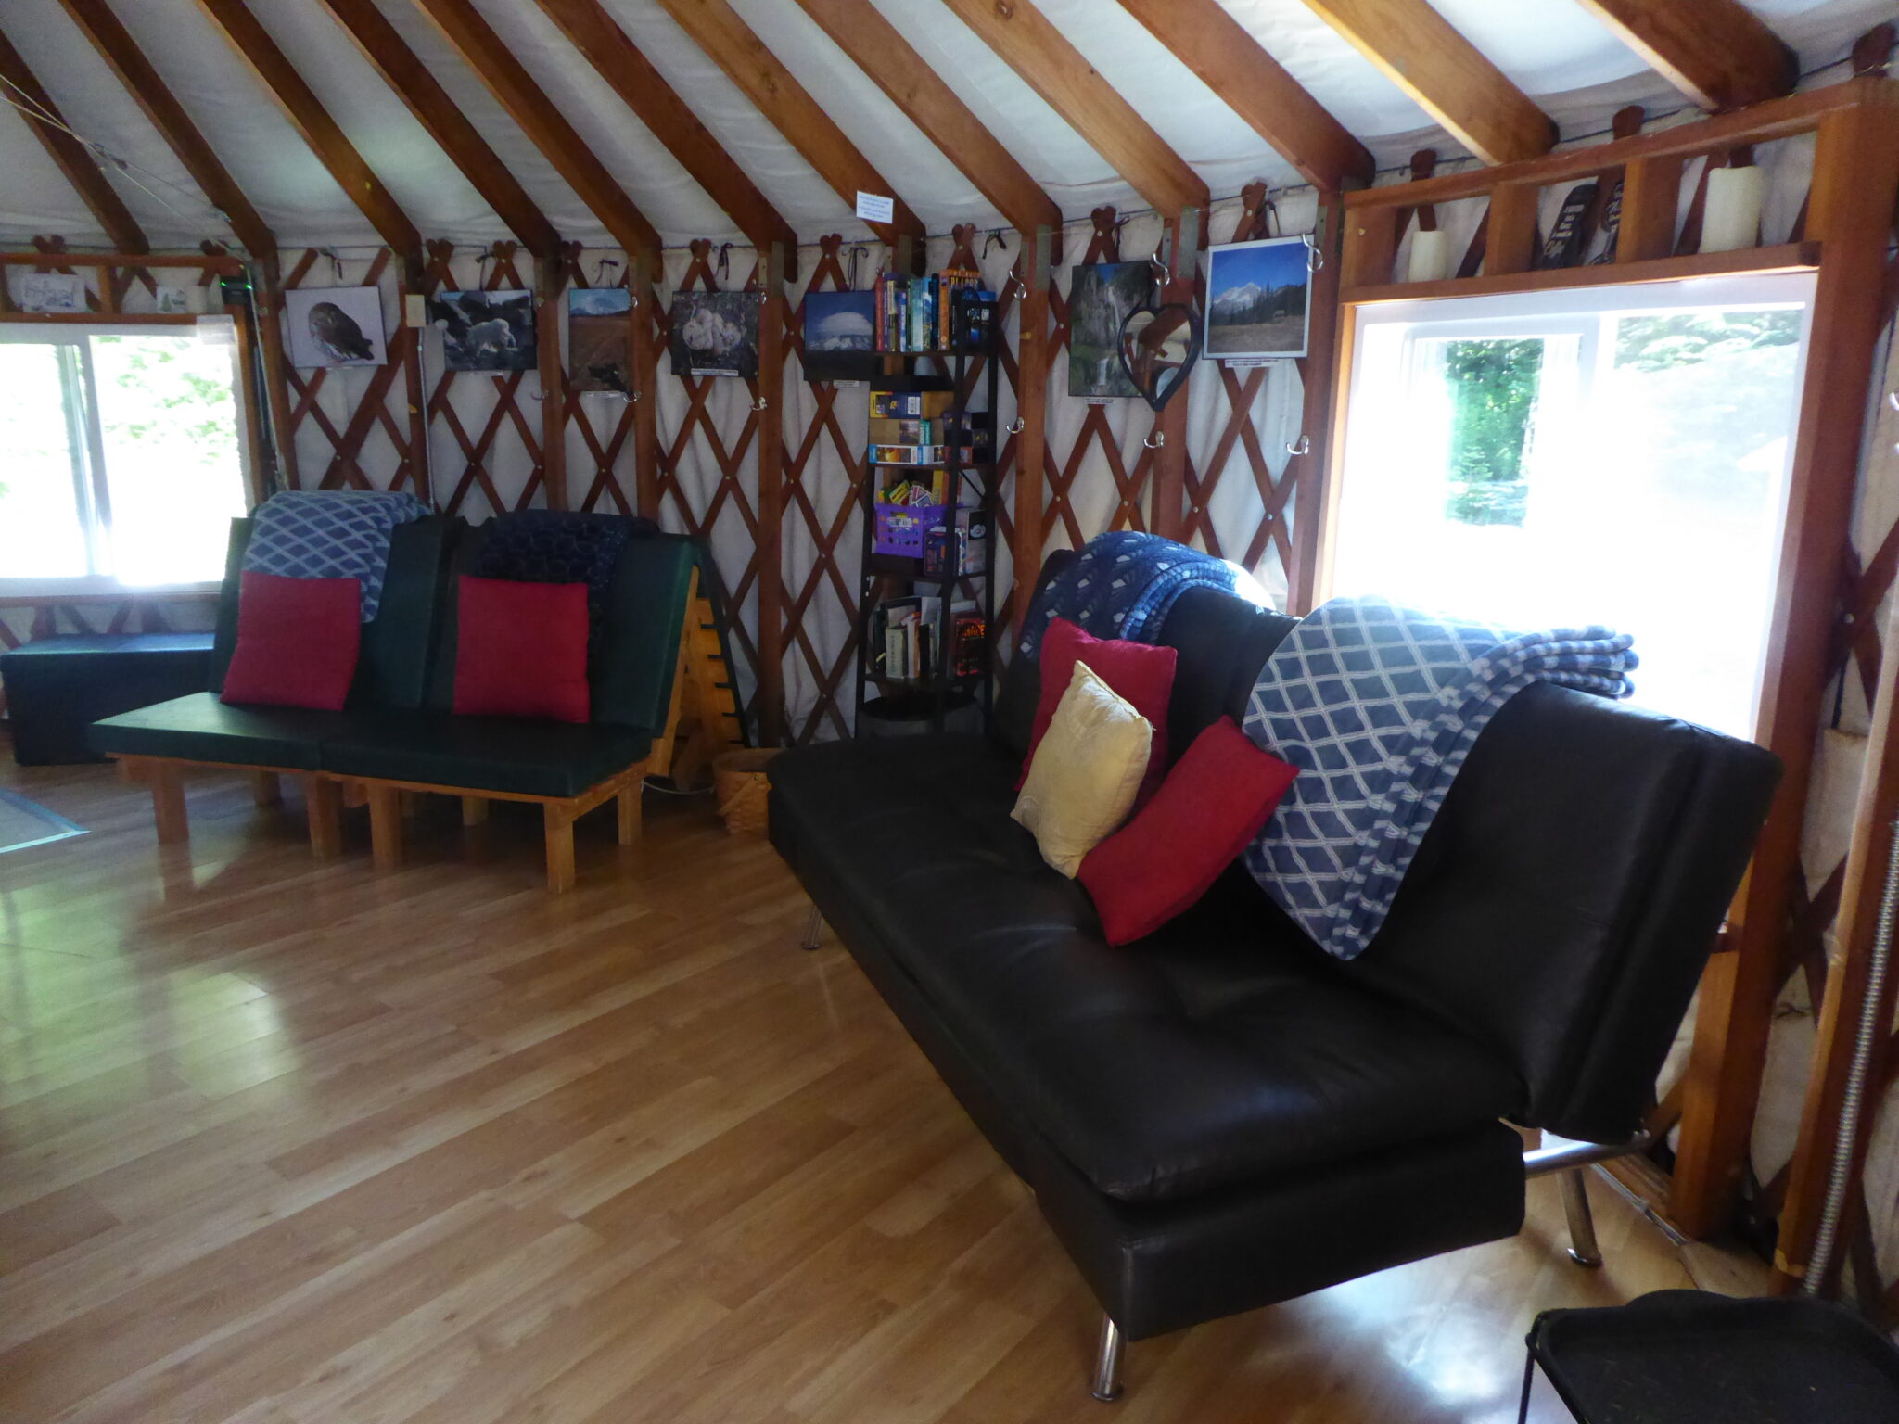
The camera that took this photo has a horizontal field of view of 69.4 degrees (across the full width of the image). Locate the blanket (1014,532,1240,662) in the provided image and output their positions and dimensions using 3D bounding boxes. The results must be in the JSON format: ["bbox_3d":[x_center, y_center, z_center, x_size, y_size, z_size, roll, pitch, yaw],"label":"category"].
[{"bbox_3d":[0.462,-0.219,3.350,0.354,0.393,0.576,-4,14,-19],"label":"blanket"}]

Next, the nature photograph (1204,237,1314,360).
[{"bbox_3d":[0.707,-0.945,3.151,0.018,0.259,0.317,-9,16,-36],"label":"nature photograph"}]

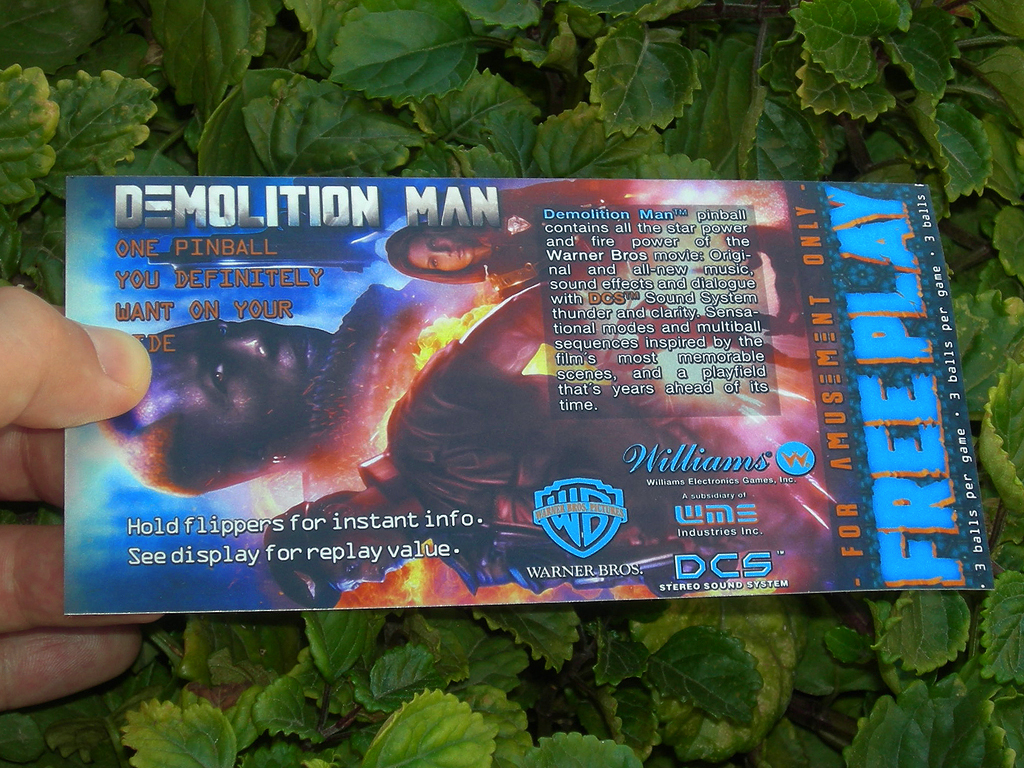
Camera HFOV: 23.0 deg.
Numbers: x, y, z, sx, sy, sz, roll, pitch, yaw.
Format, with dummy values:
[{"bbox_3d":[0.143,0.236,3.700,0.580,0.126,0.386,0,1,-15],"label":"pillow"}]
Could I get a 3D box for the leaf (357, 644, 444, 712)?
[{"bbox_3d":[-0.020,0.053,0.453,0.017,0.006,0.013,-28,61,-10],"label":"leaf"}]

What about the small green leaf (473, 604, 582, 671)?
[{"bbox_3d":[0.002,0.045,0.462,0.018,0.006,0.019,-25,71,-16],"label":"small green leaf"}]

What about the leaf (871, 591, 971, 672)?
[{"bbox_3d":[0.073,0.043,0.447,0.017,0.008,0.017,7,79,2],"label":"leaf"}]

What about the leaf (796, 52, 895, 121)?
[{"bbox_3d":[0.070,-0.063,0.525,0.020,0.006,0.018,-6,69,-2],"label":"leaf"}]

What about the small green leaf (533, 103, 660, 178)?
[{"bbox_3d":[0.017,-0.047,0.498,0.025,0.007,0.020,-30,65,-16],"label":"small green leaf"}]

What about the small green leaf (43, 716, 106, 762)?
[{"bbox_3d":[-0.087,0.071,0.505,0.013,0.006,0.010,-17,55,-12],"label":"small green leaf"}]

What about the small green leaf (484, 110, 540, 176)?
[{"bbox_3d":[0.000,-0.049,0.530,0.012,0.006,0.018,-6,69,4],"label":"small green leaf"}]

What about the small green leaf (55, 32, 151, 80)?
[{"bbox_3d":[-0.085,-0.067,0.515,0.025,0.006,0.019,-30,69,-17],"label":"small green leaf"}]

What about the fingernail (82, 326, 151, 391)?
[{"bbox_3d":[-0.064,-0.004,0.405,0.013,0.004,0.011,13,51,-5],"label":"fingernail"}]

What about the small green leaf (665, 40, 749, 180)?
[{"bbox_3d":[0.042,-0.058,0.545,0.020,0.008,0.034,9,74,-7],"label":"small green leaf"}]

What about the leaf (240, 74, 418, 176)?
[{"bbox_3d":[-0.034,-0.048,0.472,0.030,0.009,0.026,-29,75,-9],"label":"leaf"}]

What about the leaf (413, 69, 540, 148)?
[{"bbox_3d":[-0.007,-0.051,0.478,0.022,0.007,0.018,-29,75,-9],"label":"leaf"}]

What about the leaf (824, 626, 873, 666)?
[{"bbox_3d":[0.060,0.048,0.452,0.009,0.004,0.007,24,71,9],"label":"leaf"}]

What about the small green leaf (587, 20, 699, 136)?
[{"bbox_3d":[0.024,-0.057,0.474,0.021,0.006,0.024,20,77,8],"label":"small green leaf"}]

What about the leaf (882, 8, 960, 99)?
[{"bbox_3d":[0.086,-0.070,0.530,0.014,0.006,0.019,-22,78,-18],"label":"leaf"}]

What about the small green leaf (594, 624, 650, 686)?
[{"bbox_3d":[0.021,0.051,0.470,0.011,0.005,0.013,-9,65,2],"label":"small green leaf"}]

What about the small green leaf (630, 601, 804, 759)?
[{"bbox_3d":[0.038,0.054,0.470,0.032,0.008,0.034,-3,69,-1],"label":"small green leaf"}]

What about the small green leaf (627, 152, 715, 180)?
[{"bbox_3d":[0.033,-0.042,0.520,0.018,0.006,0.016,6,63,3],"label":"small green leaf"}]

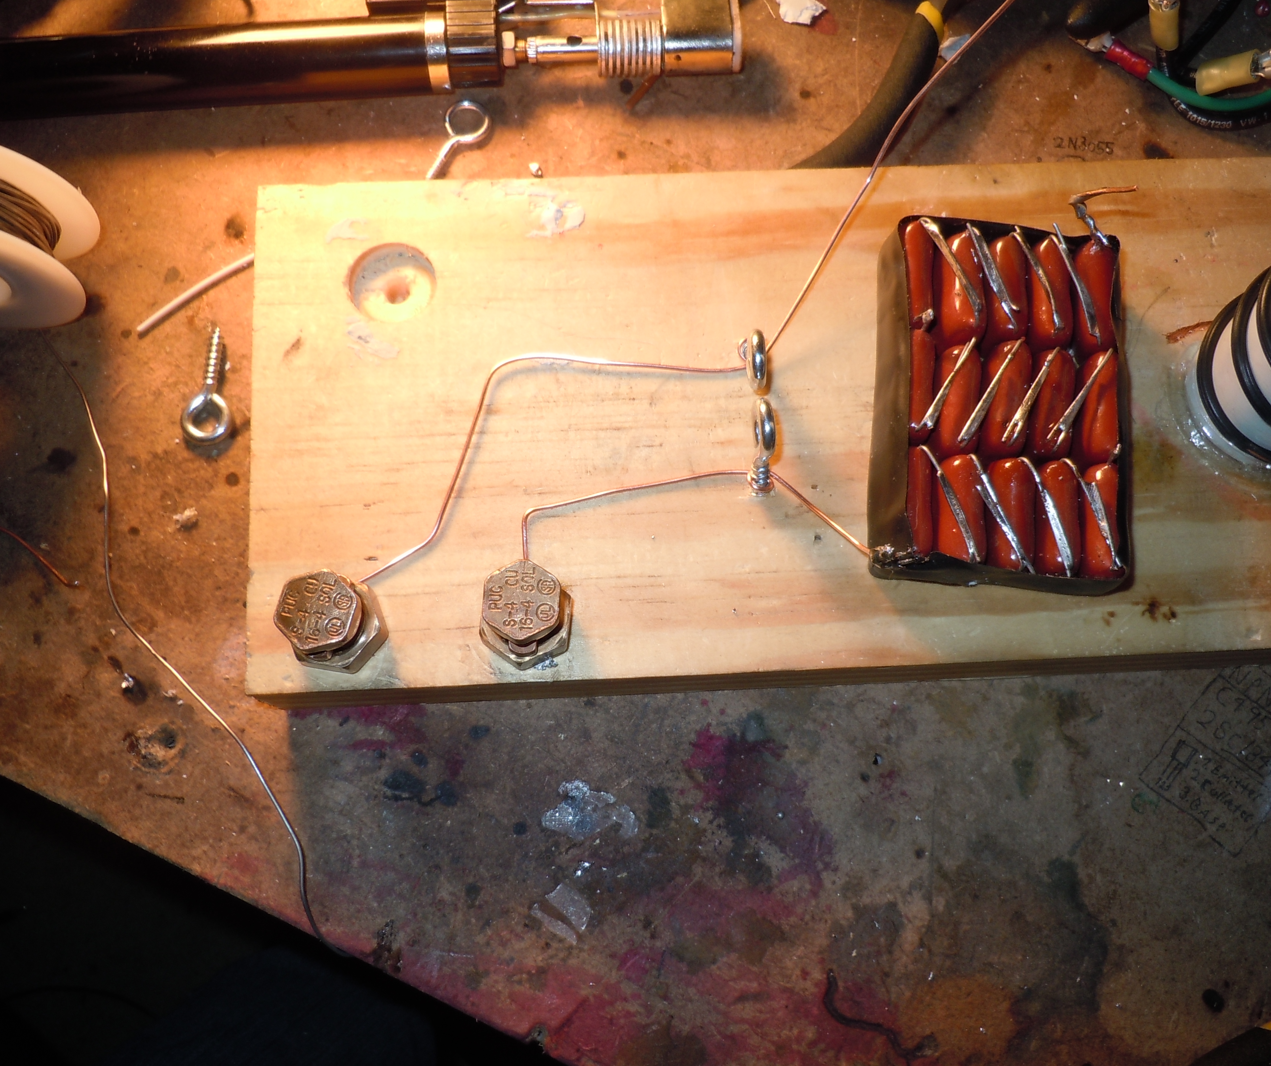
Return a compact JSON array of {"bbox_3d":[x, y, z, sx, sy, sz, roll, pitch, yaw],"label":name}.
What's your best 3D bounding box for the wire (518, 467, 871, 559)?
[{"bbox_3d":[0.009,-0.002,0.183,0.054,0.008,0.016,-2,74,-2],"label":"wire"}]

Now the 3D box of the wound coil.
[{"bbox_3d":[-0.001,-0.095,0.225,0.012,0.012,0.012,-3,74,-2],"label":"wound coil"}]

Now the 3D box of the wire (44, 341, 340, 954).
[{"bbox_3d":[-0.082,0.018,0.200,0.011,0.004,0.125,-28,77,-9],"label":"wire"}]

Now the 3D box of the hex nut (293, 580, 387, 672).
[{"bbox_3d":[-0.047,0.014,0.179,0.014,0.007,0.016,-20,76,-7],"label":"hex nut"}]

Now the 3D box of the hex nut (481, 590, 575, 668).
[{"bbox_3d":[-0.017,0.014,0.180,0.014,0.007,0.016,6,74,0],"label":"hex nut"}]

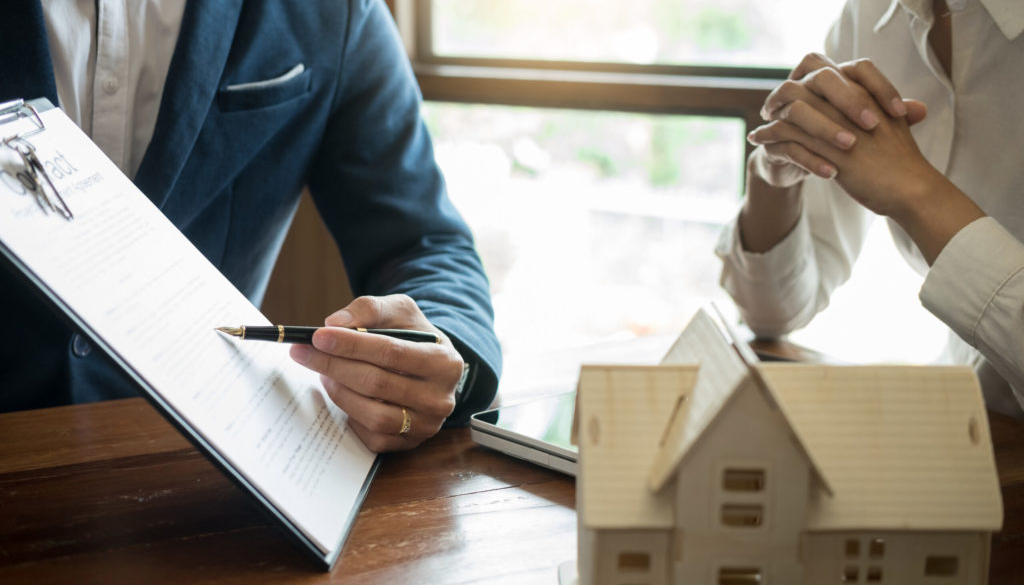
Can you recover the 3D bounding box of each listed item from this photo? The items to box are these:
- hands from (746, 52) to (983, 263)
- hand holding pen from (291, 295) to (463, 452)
[{"bbox_3d":[0.260,-0.099,1.110,0.145,0.140,0.110,-6,12,-28],"label":"hands"},{"bbox_3d":[-0.081,0.049,0.920,0.105,0.085,0.090,-2,11,-11],"label":"hand holding pen"}]

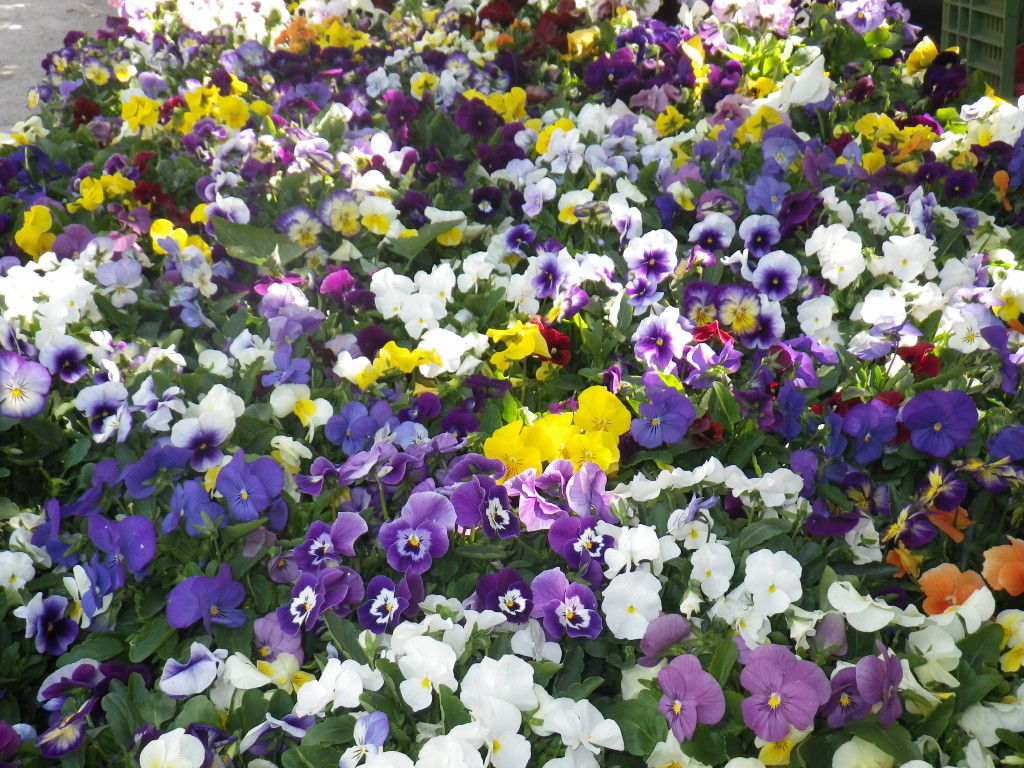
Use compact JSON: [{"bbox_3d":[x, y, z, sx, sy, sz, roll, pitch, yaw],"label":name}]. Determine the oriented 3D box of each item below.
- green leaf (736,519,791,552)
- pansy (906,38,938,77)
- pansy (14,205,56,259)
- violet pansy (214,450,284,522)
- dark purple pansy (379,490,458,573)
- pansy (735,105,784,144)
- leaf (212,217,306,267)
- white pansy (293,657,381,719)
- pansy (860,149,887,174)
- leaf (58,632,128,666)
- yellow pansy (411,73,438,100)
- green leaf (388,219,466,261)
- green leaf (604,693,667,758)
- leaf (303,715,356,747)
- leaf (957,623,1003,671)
[{"bbox_3d":[0.203,0.122,0.811,0.053,0.012,0.028,-30,51,-8],"label":"green leaf"},{"bbox_3d":[0.537,-0.428,1.320,0.030,0.054,0.050,34,54,21],"label":"pansy"},{"bbox_3d":[-0.632,-0.200,1.333,0.053,0.069,0.030,-5,10,-25],"label":"pansy"},{"bbox_3d":[-0.198,0.077,0.759,0.050,0.024,0.052,6,82,6],"label":"violet pansy"},{"bbox_3d":[-0.068,0.106,0.719,0.052,0.022,0.058,12,79,2],"label":"dark purple pansy"},{"bbox_3d":[0.306,-0.321,1.250,0.056,0.052,0.025,-6,26,3],"label":"pansy"},{"bbox_3d":[-0.301,-0.170,1.200,0.112,0.022,0.075,11,50,11],"label":"leaf"},{"bbox_3d":[-0.105,0.184,0.611,0.051,0.037,0.030,0,-3,0],"label":"white pansy"},{"bbox_3d":[0.503,-0.308,1.400,0.042,0.042,0.020,10,19,17],"label":"pansy"},{"bbox_3d":[-0.344,0.217,0.824,0.054,0.012,0.028,-16,38,-16],"label":"leaf"},{"bbox_3d":[-0.127,-0.433,1.460,0.042,0.041,0.020,-8,21,0],"label":"yellow pansy"},{"bbox_3d":[-0.111,-0.183,1.285,0.095,0.022,0.038,-34,46,-21],"label":"green leaf"},{"bbox_3d":[0.085,0.233,0.690,0.052,0.013,0.038,34,63,16],"label":"green leaf"},{"bbox_3d":[-0.111,0.210,0.610,0.042,0.010,0.026,-6,35,8],"label":"leaf"},{"bbox_3d":[0.321,0.180,0.690,0.033,0.012,0.043,35,63,26],"label":"leaf"}]

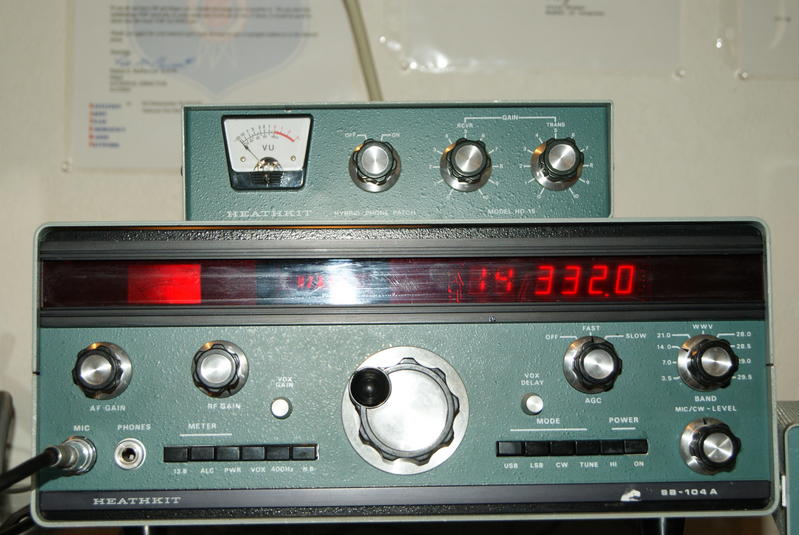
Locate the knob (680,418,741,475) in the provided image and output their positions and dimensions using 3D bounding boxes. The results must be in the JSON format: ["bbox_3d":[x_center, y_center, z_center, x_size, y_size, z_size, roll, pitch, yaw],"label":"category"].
[{"bbox_3d":[0.157,0.089,0.739,0.029,0.029,0.021,-1,-6,-2],"label":"knob"}]

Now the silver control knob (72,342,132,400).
[{"bbox_3d":[-0.147,0.051,0.731,0.029,0.029,0.021,-1,-6,-2],"label":"silver control knob"}]

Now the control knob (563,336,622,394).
[{"bbox_3d":[0.098,0.048,0.741,0.029,0.029,0.021,-1,-6,-2],"label":"control knob"}]

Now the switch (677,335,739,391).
[{"bbox_3d":[0.156,0.048,0.744,0.029,0.029,0.021,-1,-6,-2],"label":"switch"}]

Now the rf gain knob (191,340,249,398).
[{"bbox_3d":[-0.089,0.050,0.734,0.029,0.029,0.021,-1,-6,-2],"label":"rf gain knob"}]

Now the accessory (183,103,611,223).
[{"bbox_3d":[-0.002,-0.049,0.860,0.234,0.070,0.125,-1,-6,-2],"label":"accessory"}]

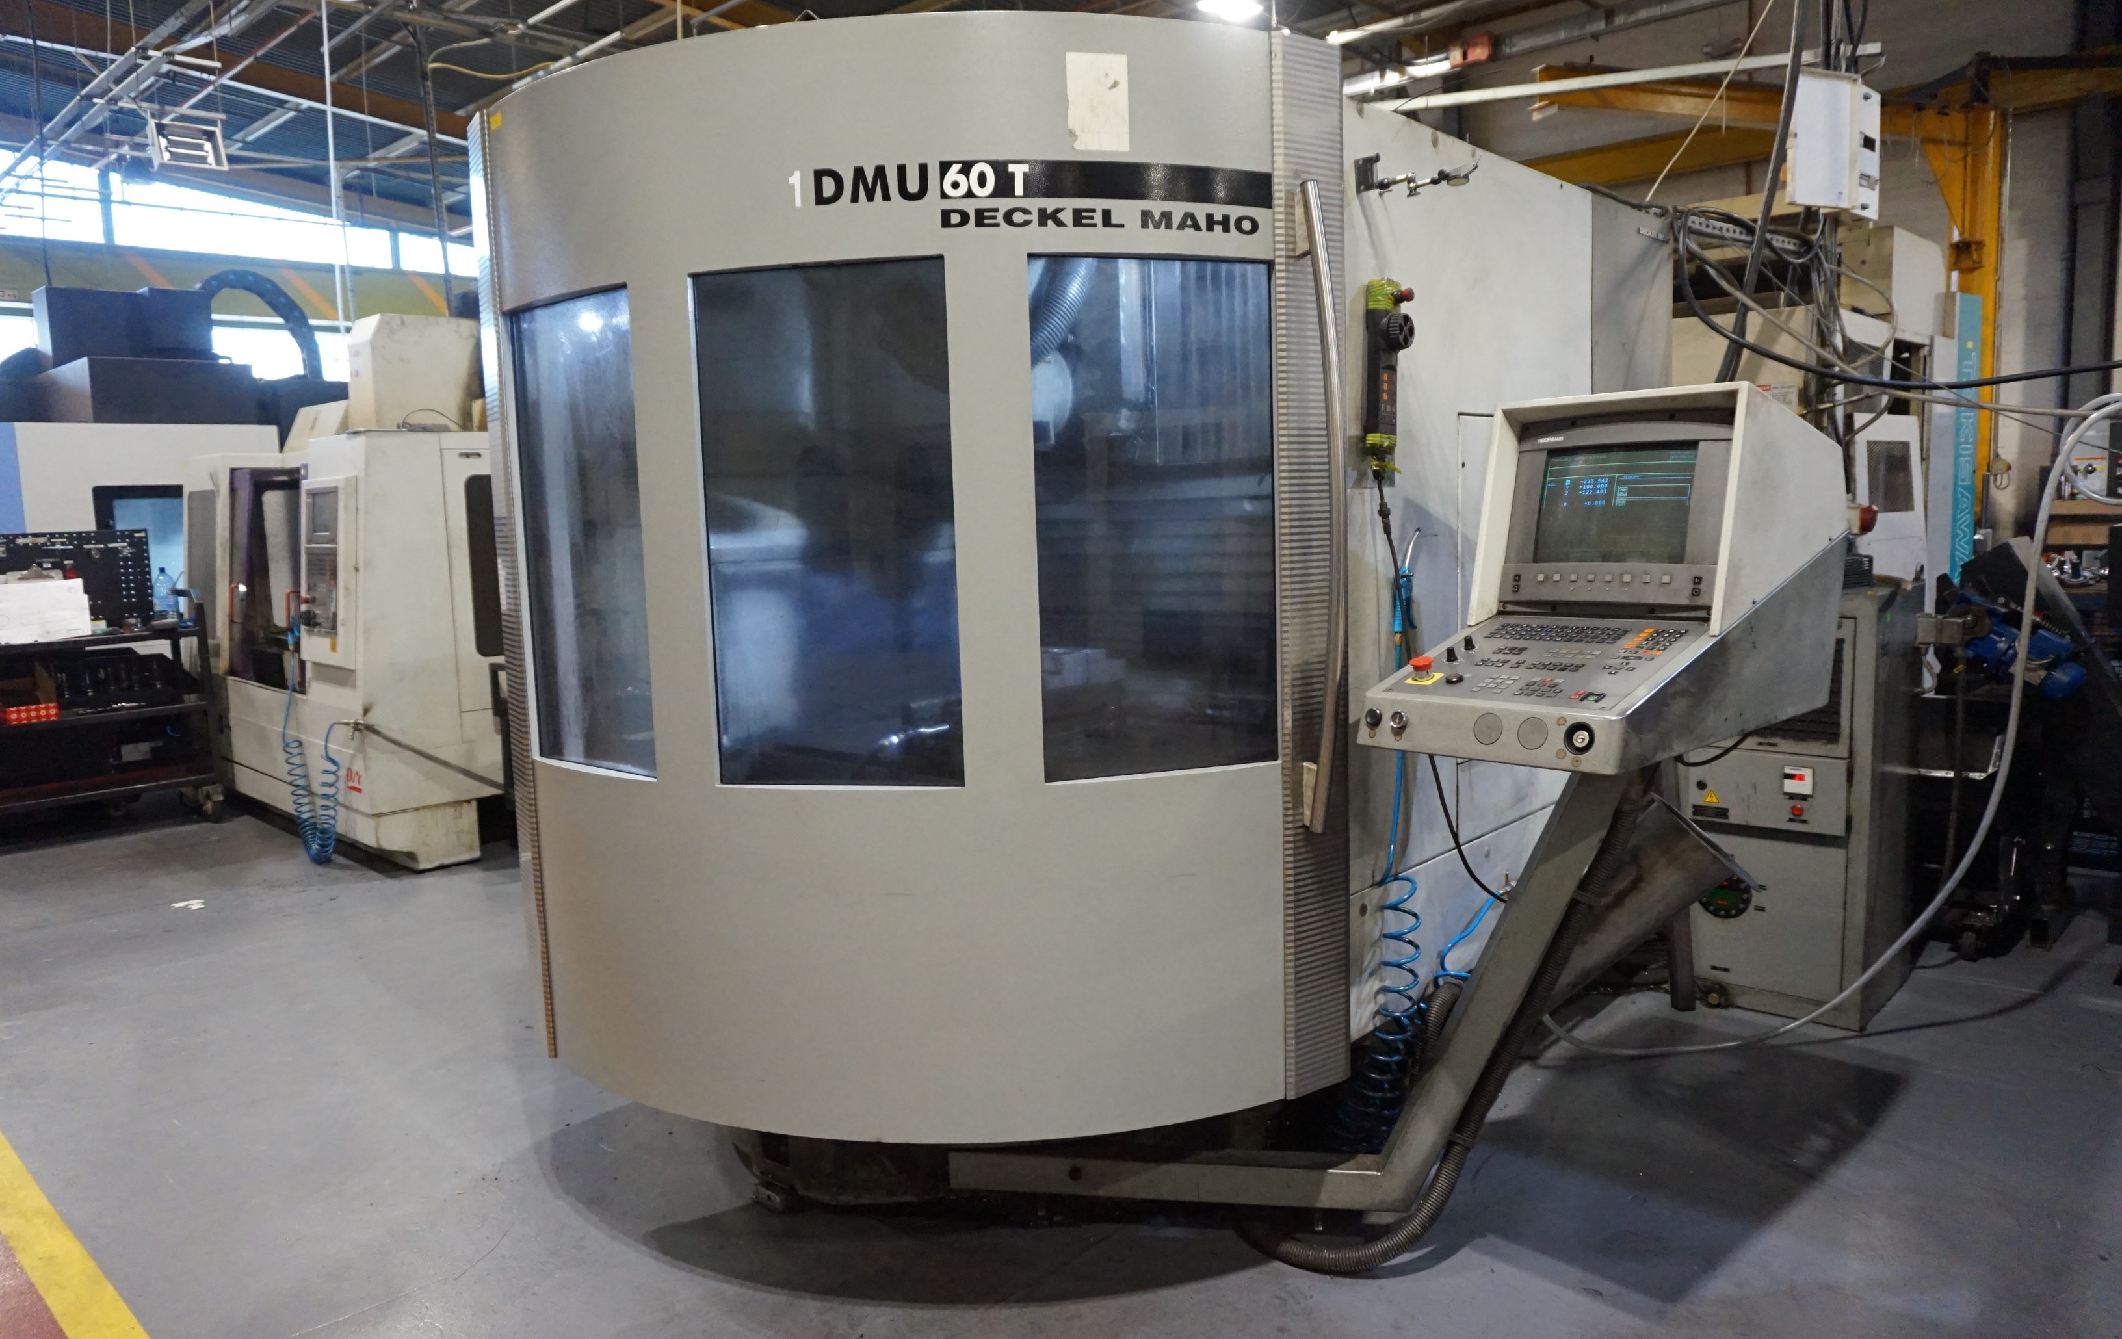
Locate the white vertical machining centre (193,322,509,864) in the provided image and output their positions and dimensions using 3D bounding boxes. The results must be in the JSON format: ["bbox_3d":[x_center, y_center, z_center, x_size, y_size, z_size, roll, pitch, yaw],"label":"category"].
[{"bbox_3d":[-3.022,-0.580,7.813,2.200,2.520,2.850,-8,8,-43],"label":"white vertical machining centre"}]

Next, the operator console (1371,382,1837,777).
[{"bbox_3d":[0.987,-0.194,2.532,0.888,0.589,0.460,-7,8,-41],"label":"operator console"}]

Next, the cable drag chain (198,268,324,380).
[{"bbox_3d":[-5.545,-2.395,9.800,0.800,0.720,0.160,-8,8,-43],"label":"cable drag chain"}]

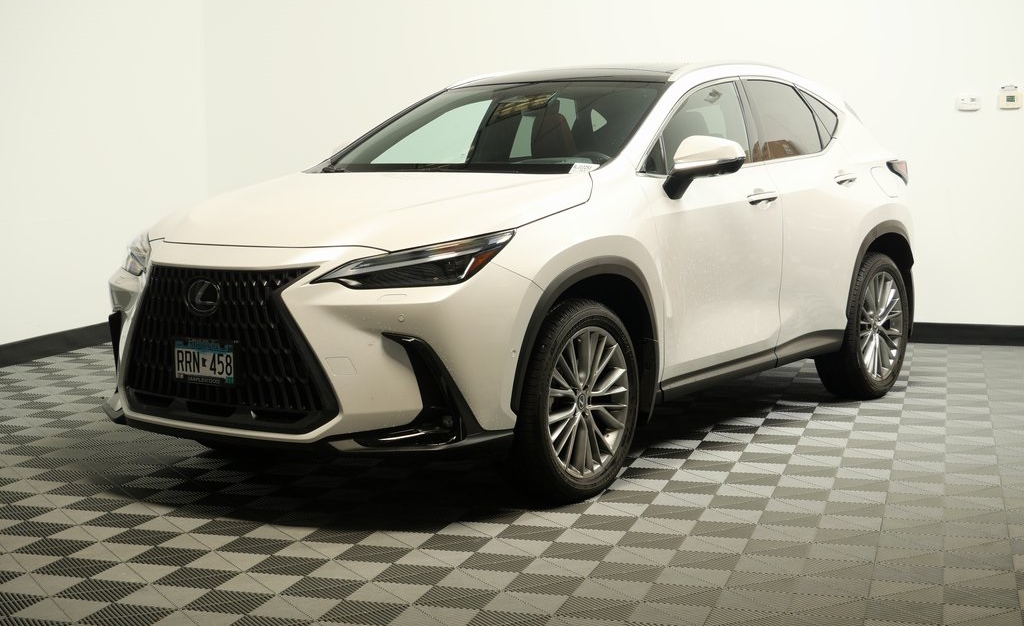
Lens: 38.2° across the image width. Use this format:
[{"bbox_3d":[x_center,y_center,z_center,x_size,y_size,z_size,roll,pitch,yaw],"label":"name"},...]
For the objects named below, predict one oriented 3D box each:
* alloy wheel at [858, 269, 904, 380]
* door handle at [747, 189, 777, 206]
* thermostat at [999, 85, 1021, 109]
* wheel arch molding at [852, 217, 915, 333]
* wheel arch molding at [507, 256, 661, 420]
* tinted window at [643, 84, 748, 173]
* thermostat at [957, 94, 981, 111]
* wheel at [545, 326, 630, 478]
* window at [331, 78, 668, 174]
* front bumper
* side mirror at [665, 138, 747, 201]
[{"bbox_3d":[1.791,0.066,7.499,0.190,0.546,0.546,4,8,36],"label":"alloy wheel"},{"bbox_3d":[1.077,-0.491,6.316,0.055,0.057,0.280,4,8,36],"label":"door handle"},{"bbox_3d":[3.167,-1.368,9.409,0.143,0.153,0.035,1,6,16],"label":"thermostat"},{"bbox_3d":[1.842,-0.152,7.437,0.110,0.630,0.960,4,8,36],"label":"wheel arch molding"},{"bbox_3d":[0.267,0.130,5.275,0.110,0.670,0.900,4,8,36],"label":"wheel arch molding"},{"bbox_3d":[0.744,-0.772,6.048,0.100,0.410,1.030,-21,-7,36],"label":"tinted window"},{"bbox_3d":[2.927,-1.349,9.482,0.154,0.112,0.035,1,6,16],"label":"thermostat"},{"bbox_3d":[0.208,0.313,5.339,0.190,0.546,0.546,4,8,36],"label":"wheel"},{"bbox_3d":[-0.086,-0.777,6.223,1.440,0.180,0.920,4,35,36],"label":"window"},{"bbox_3d":[-0.824,0.113,5.284,1.840,0.720,0.750,4,8,36],"label":"front bumper"},{"bbox_3d":[0.744,-0.564,5.742,0.240,0.240,0.270,4,8,36],"label":"side mirror"}]

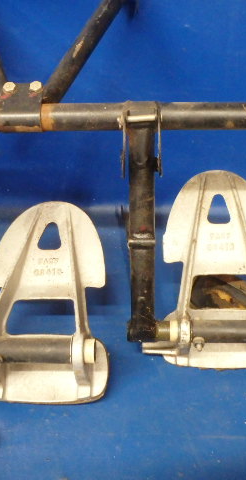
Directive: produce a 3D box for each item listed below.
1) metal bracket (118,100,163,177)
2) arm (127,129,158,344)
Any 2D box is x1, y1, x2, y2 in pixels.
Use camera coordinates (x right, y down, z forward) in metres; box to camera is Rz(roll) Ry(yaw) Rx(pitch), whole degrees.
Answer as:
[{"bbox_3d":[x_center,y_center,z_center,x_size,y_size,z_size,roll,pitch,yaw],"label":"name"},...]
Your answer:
[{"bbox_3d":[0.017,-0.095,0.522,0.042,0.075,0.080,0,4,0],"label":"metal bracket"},{"bbox_3d":[0.019,-0.006,0.519,0.029,0.221,0.029,0,4,0],"label":"arm"}]

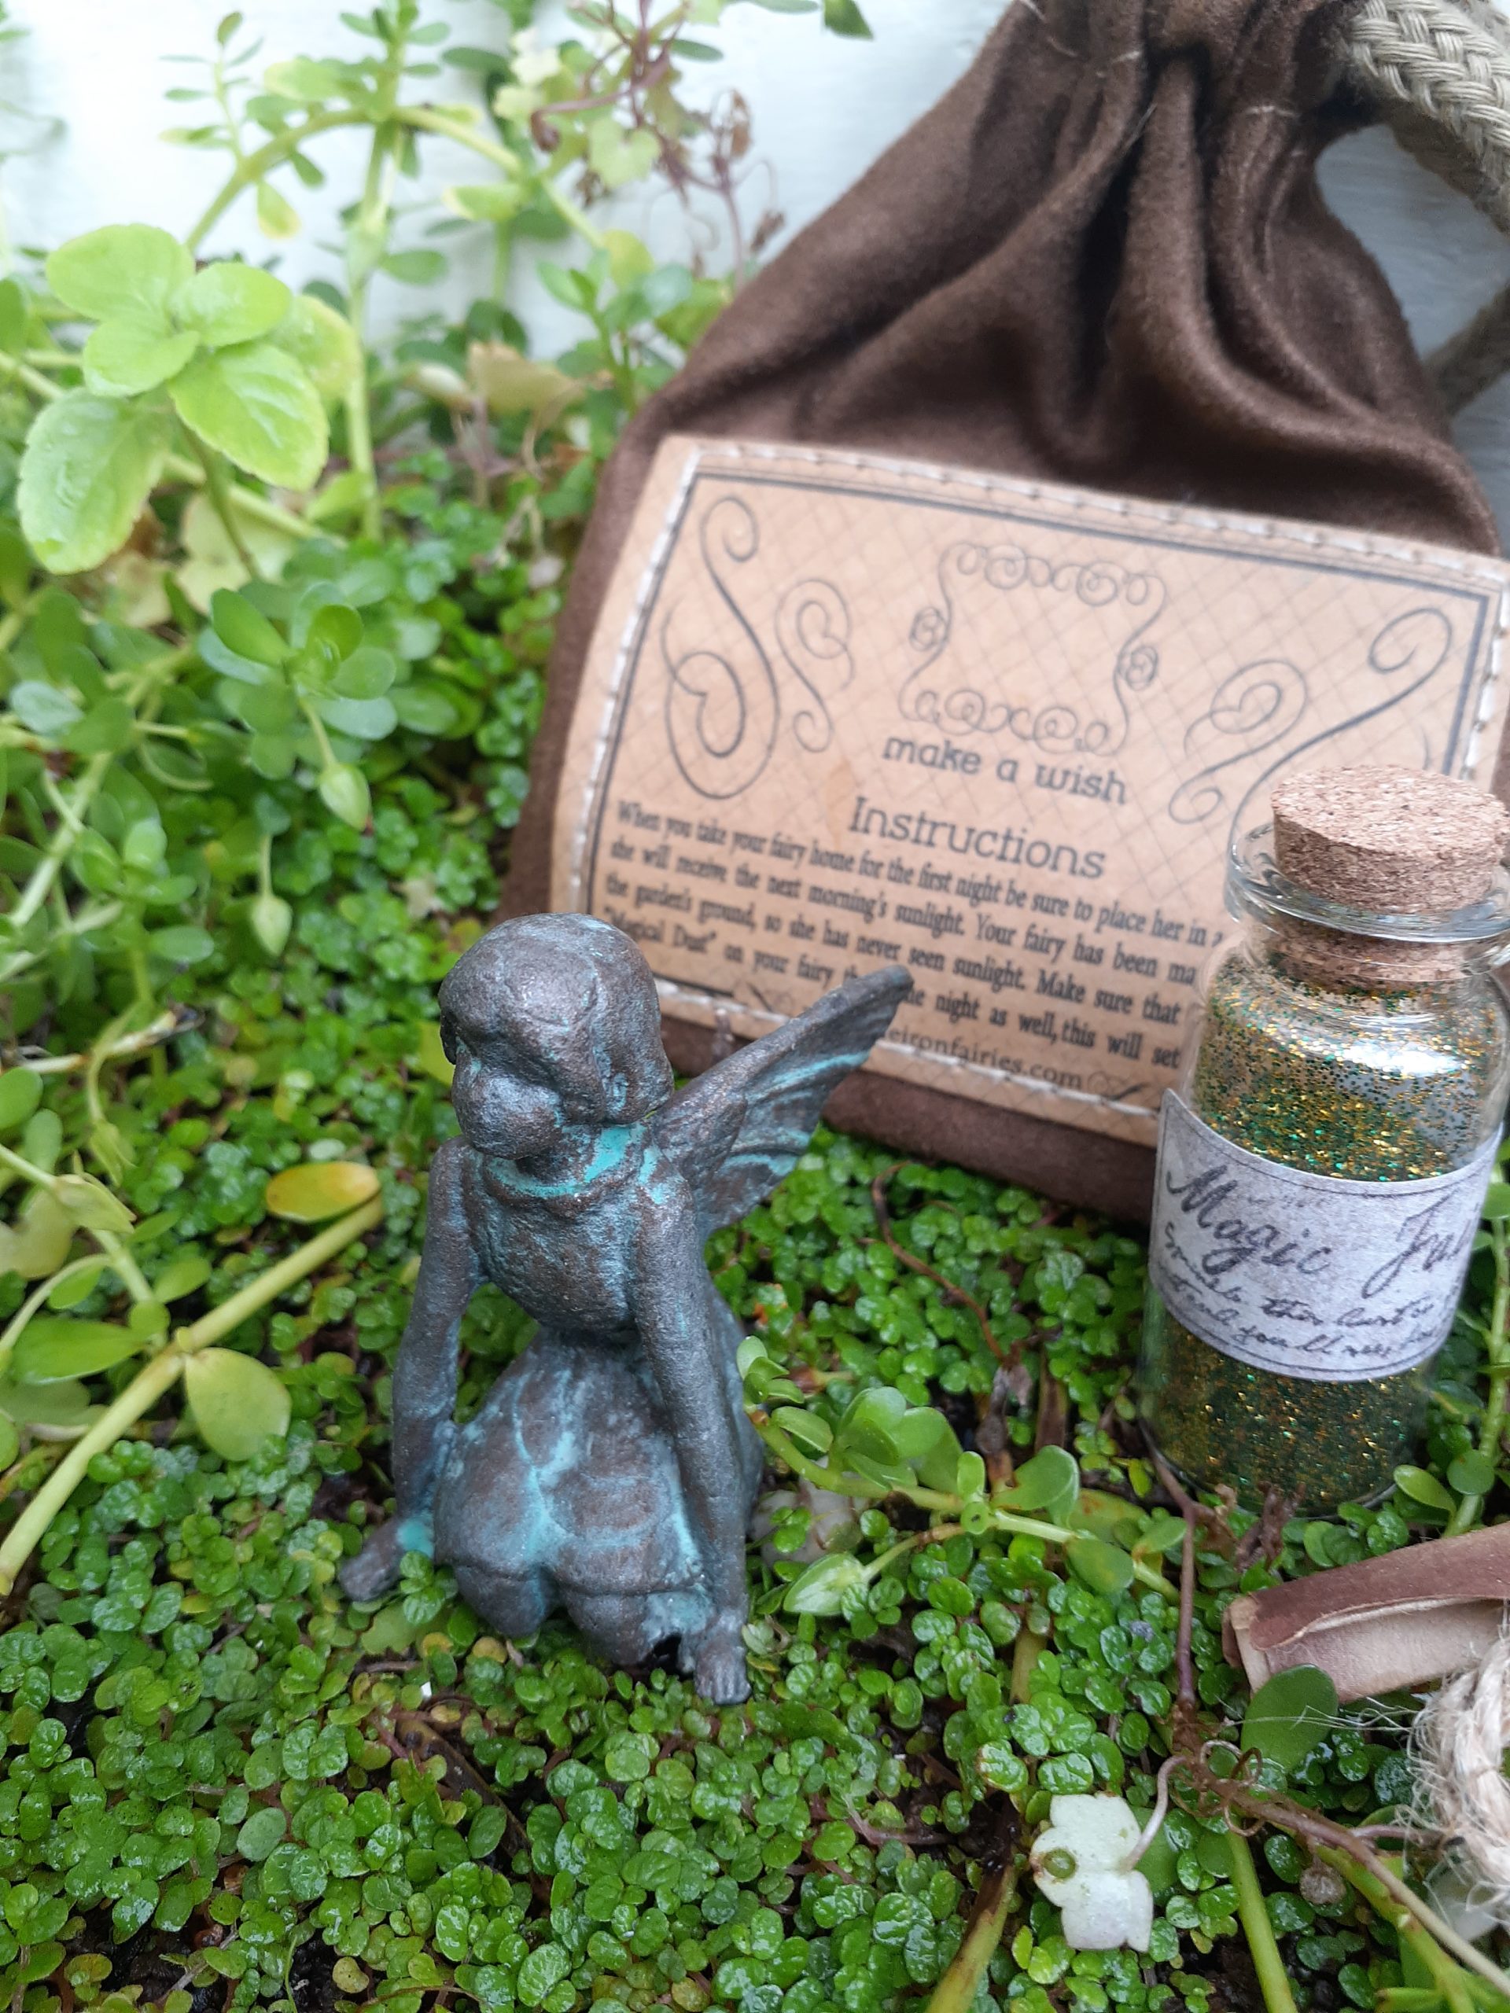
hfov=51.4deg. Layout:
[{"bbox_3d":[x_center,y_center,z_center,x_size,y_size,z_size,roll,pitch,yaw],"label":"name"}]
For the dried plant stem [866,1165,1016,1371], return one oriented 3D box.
[{"bbox_3d":[0.022,0.032,0.201,0.009,0.010,0.043,-6,28,-11],"label":"dried plant stem"}]

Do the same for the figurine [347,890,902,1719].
[{"bbox_3d":[-0.013,0.023,0.149,0.043,0.071,0.039,13,30,24],"label":"figurine"}]

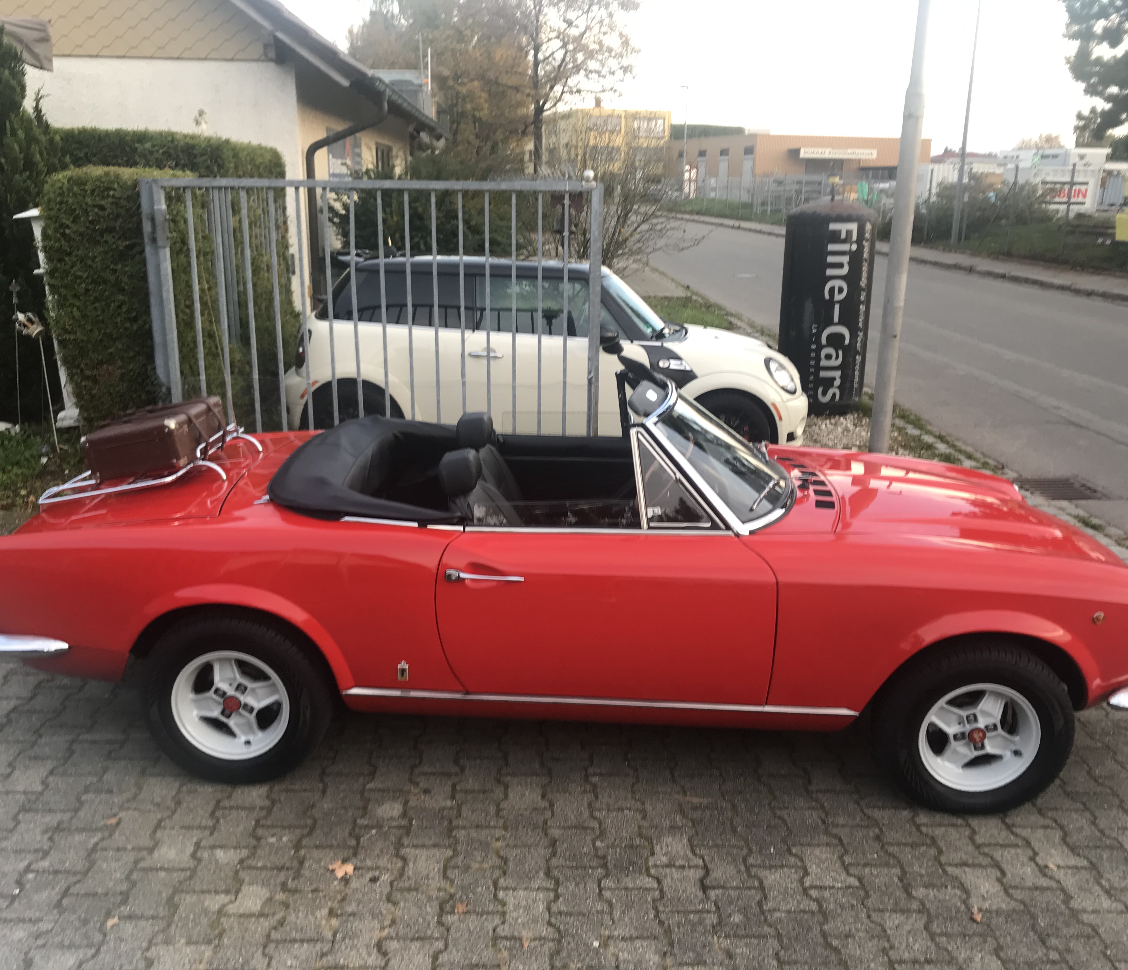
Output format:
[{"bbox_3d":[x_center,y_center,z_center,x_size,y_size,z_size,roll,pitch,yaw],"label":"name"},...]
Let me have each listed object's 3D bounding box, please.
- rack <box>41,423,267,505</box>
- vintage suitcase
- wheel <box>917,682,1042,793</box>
[{"bbox_3d":[-1.442,-0.079,3.768,0.620,0.160,0.640,-6,14,3],"label":"rack"},{"bbox_3d":[-1.456,-0.177,3.774,0.305,0.170,0.450,-9,14,4],"label":"vintage suitcase"},{"bbox_3d":[1.259,0.748,3.242,0.366,0.366,0.170,2,15,1],"label":"wheel"}]

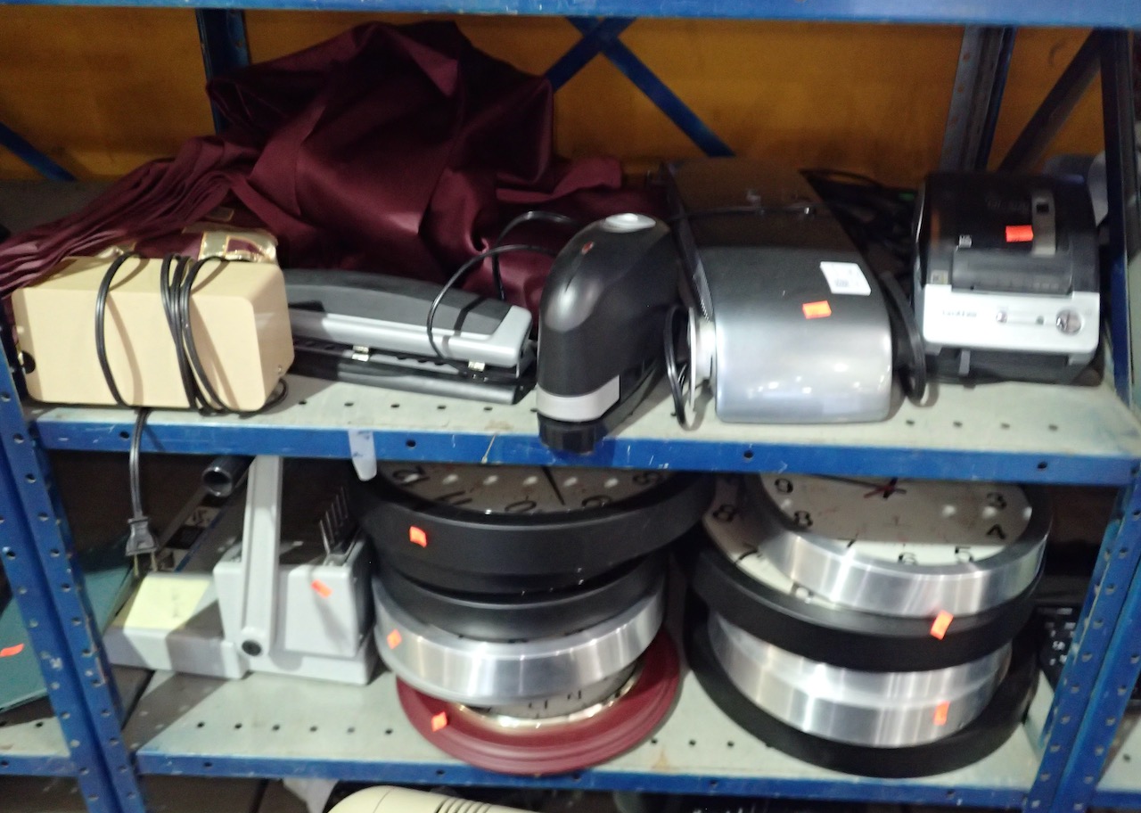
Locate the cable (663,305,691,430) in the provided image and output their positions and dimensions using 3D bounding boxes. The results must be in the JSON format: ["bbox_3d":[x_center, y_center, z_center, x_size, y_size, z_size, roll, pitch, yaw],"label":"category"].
[{"bbox_3d":[0.086,-0.038,0.800,0.030,0.090,0.070,2,29,2],"label":"cable"}]

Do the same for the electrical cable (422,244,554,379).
[{"bbox_3d":[-0.065,-0.082,0.821,0.115,0.100,0.080,2,29,2],"label":"electrical cable"}]

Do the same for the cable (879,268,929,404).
[{"bbox_3d":[0.288,-0.065,0.859,0.040,0.080,0.110,2,29,2],"label":"cable"}]

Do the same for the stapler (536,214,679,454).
[{"bbox_3d":[0.033,-0.066,0.816,0.060,0.122,0.205,11,31,18],"label":"stapler"}]

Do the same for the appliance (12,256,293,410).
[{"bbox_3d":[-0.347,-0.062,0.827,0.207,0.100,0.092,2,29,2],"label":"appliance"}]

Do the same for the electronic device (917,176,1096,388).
[{"bbox_3d":[0.387,-0.122,0.898,0.146,0.142,0.188,6,30,10],"label":"electronic device"}]

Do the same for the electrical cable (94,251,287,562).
[{"bbox_3d":[-0.310,0.003,0.841,0.135,0.240,0.115,2,29,2],"label":"electrical cable"}]

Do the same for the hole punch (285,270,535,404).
[{"bbox_3d":[-0.174,-0.080,0.880,0.295,0.078,0.102,8,30,13],"label":"hole punch"}]

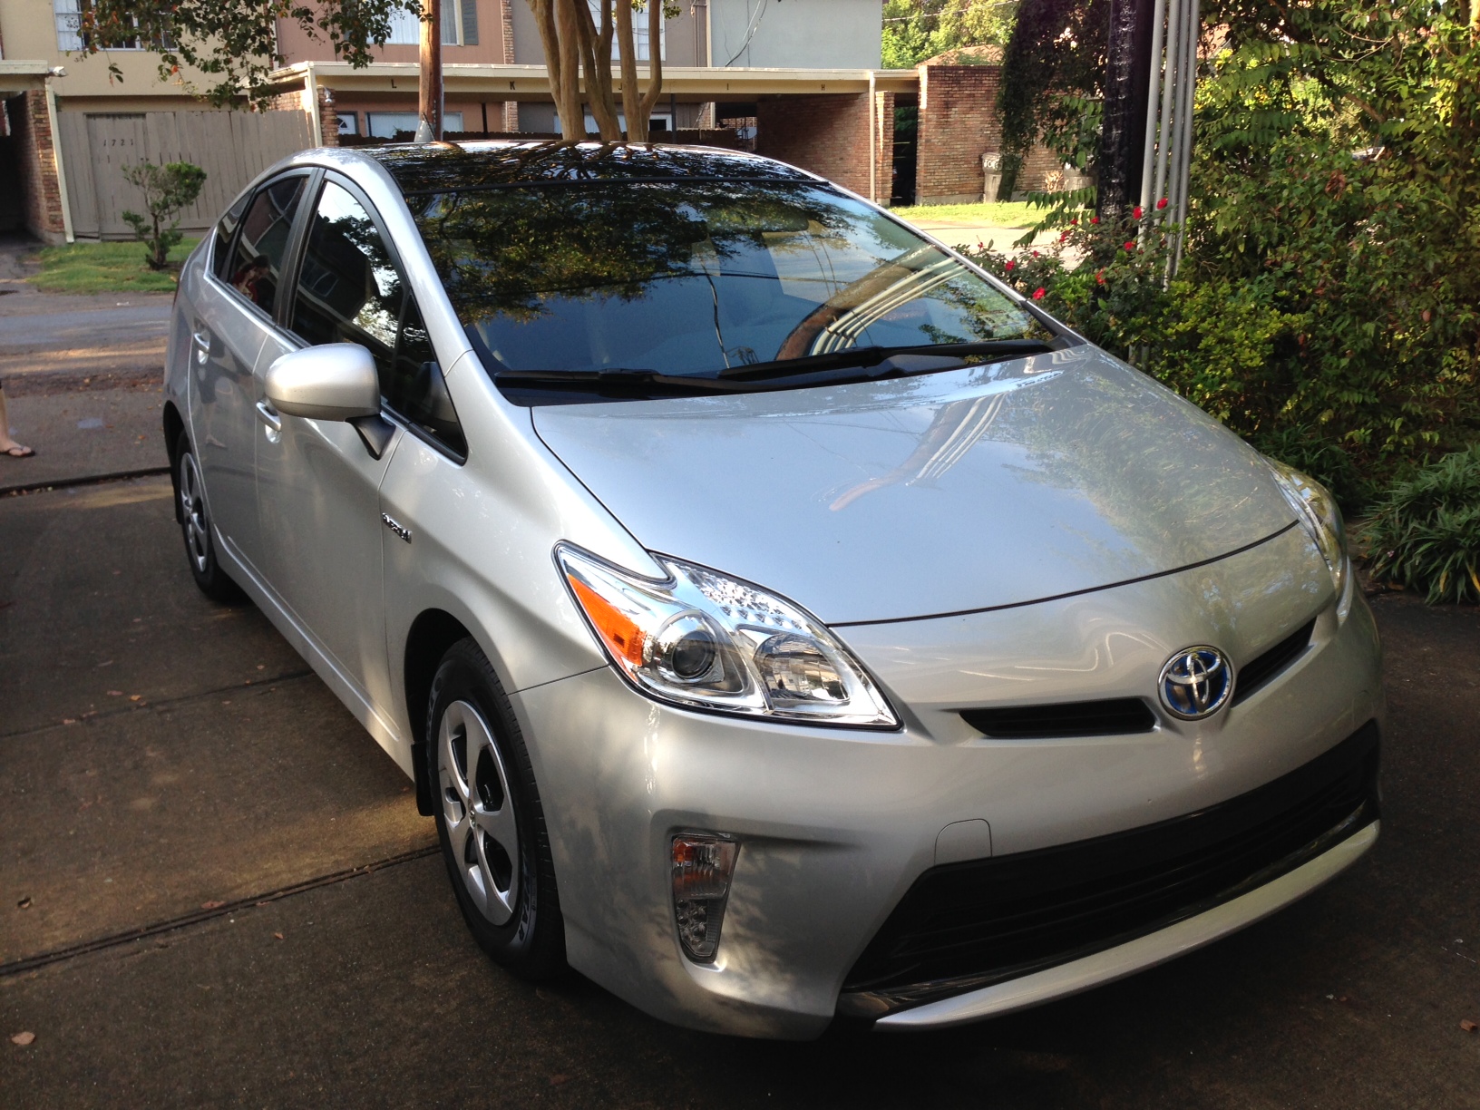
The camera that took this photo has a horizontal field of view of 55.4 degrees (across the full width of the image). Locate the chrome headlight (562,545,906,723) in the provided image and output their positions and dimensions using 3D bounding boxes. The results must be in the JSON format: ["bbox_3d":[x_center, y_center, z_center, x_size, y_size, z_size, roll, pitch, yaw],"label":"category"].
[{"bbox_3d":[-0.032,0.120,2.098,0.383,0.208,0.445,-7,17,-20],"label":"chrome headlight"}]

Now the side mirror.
[{"bbox_3d":[-0.811,-0.330,2.747,0.220,0.160,0.135,-10,18,-29],"label":"side mirror"}]

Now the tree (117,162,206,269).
[{"bbox_3d":[-7.238,-4.243,17.700,1.100,1.350,1.050,-7,17,-21],"label":"tree"}]

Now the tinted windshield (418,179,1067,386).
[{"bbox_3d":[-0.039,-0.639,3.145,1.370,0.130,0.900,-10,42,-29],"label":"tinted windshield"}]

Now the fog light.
[{"bbox_3d":[-0.052,0.514,2.113,0.110,0.225,0.100,-5,16,-14],"label":"fog light"}]

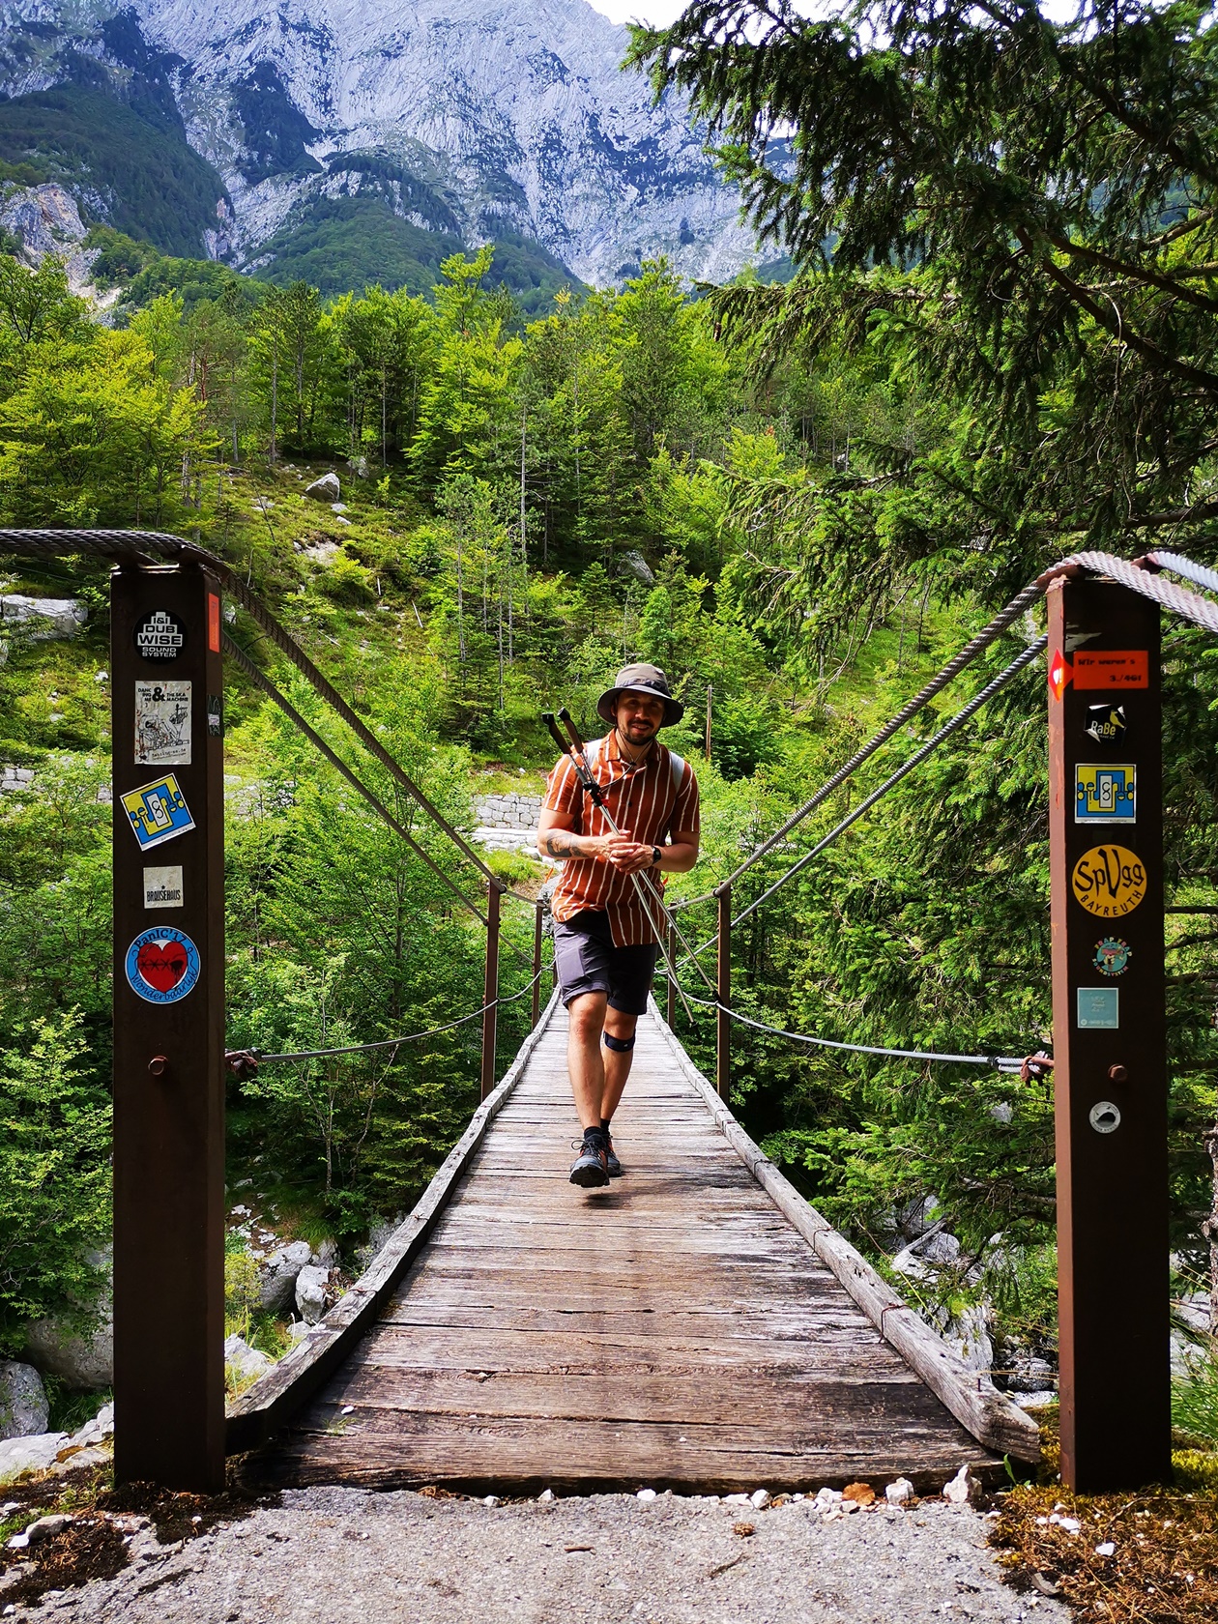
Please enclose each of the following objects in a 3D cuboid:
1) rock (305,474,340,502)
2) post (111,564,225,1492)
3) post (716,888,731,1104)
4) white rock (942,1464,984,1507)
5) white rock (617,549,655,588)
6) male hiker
[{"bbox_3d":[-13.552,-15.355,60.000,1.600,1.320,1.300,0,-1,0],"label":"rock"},{"bbox_3d":[-0.595,0.285,1.720,0.125,1.233,0.071,0,-1,0],"label":"post"},{"bbox_3d":[0.591,0.940,6.514,0.059,1.129,0.059,0,-1,0],"label":"post"},{"bbox_3d":[0.462,0.876,1.653,0.052,0.046,0.043,0,-1,0],"label":"white rock"},{"bbox_3d":[1.077,-9.615,50.000,1.450,1.500,1.300,0,-1,0],"label":"white rock"},{"bbox_3d":[0.032,0.374,4.178,0.530,1.713,0.594,0,-1,-5],"label":"male hiker"}]

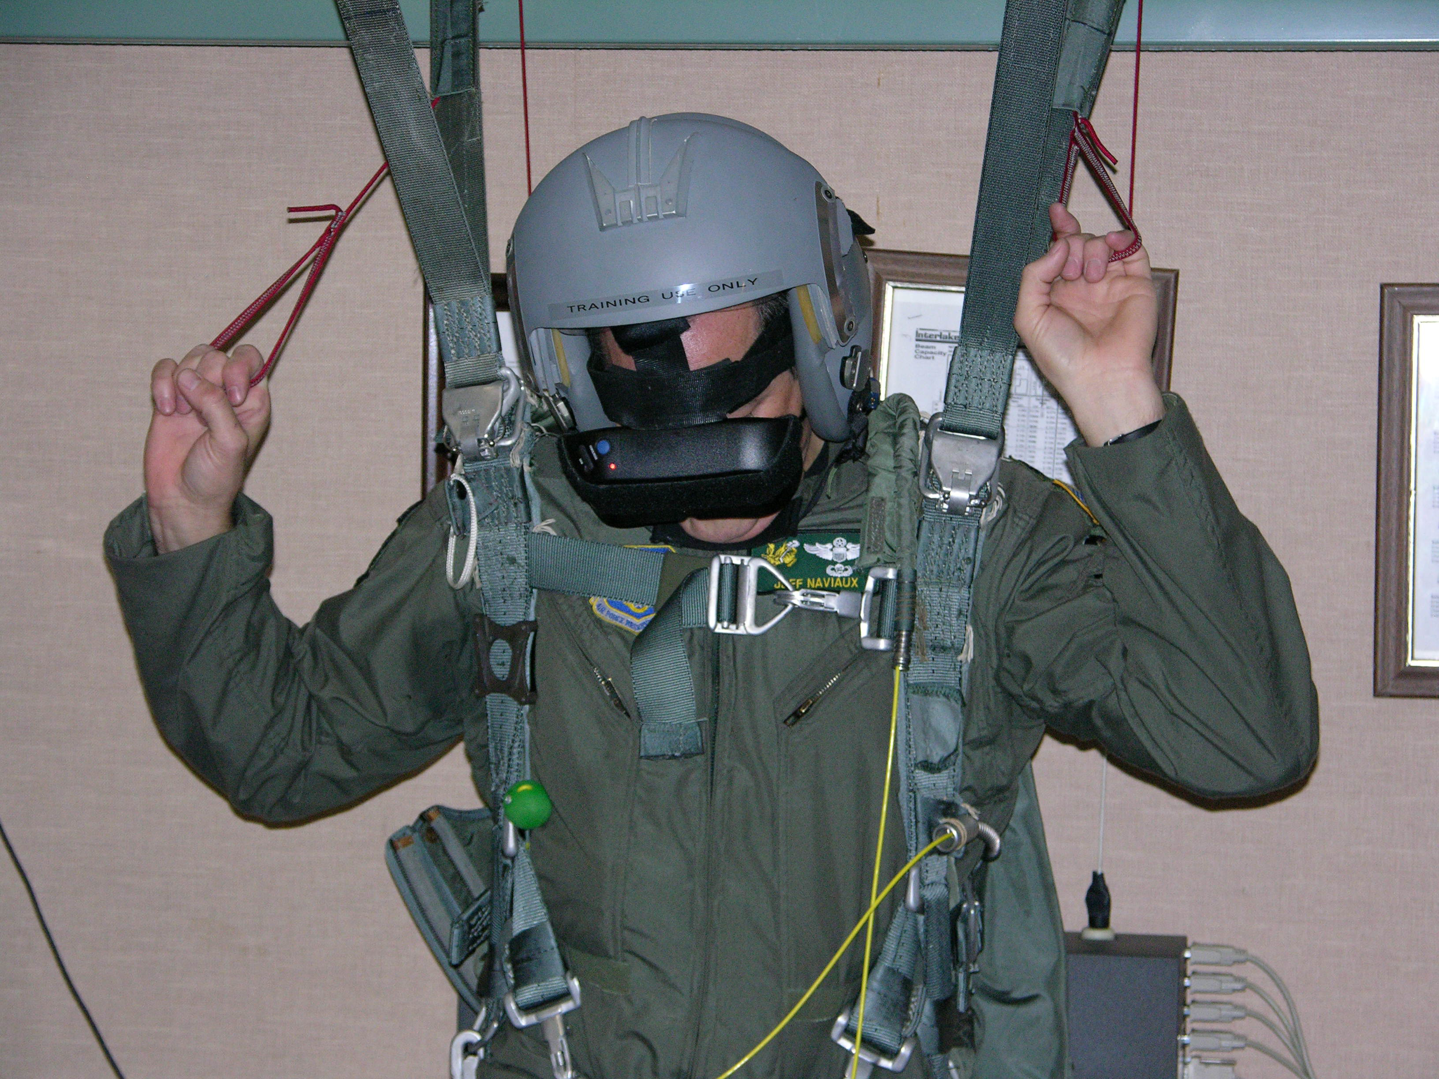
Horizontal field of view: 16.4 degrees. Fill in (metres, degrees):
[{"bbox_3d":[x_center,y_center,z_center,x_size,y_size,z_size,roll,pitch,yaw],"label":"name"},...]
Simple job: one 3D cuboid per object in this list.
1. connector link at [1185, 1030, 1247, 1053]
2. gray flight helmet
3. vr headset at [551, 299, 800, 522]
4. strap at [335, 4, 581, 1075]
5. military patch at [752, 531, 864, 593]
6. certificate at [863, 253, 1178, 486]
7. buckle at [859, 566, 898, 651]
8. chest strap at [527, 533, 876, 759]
[{"bbox_3d":[0.420,0.425,4.220,0.052,0.016,0.031,0,6,0],"label":"connector link"},{"bbox_3d":[-0.023,-0.200,3.820,0.265,0.255,0.285,-10,25,18],"label":"gray flight helmet"},{"bbox_3d":[-0.027,-0.096,3.740,0.190,0.130,0.170,-10,27,18],"label":"vr headset"},{"bbox_3d":[-0.200,0.000,3.820,0.190,0.860,0.120,0,6,0],"label":"strap"},{"bbox_3d":[0.074,0.017,3.840,0.102,0.052,0.004,0,-12,-7],"label":"military patch"},{"bbox_3d":[0.239,-0.062,4.220,0.275,0.350,0.020,4,6,0],"label":"certificate"},{"bbox_3d":[0.123,0.053,3.810,0.034,0.066,0.015,-1,6,-12],"label":"buckle"},{"bbox_3d":[-0.015,0.082,3.810,0.266,0.172,0.060,0,6,0],"label":"chest strap"}]

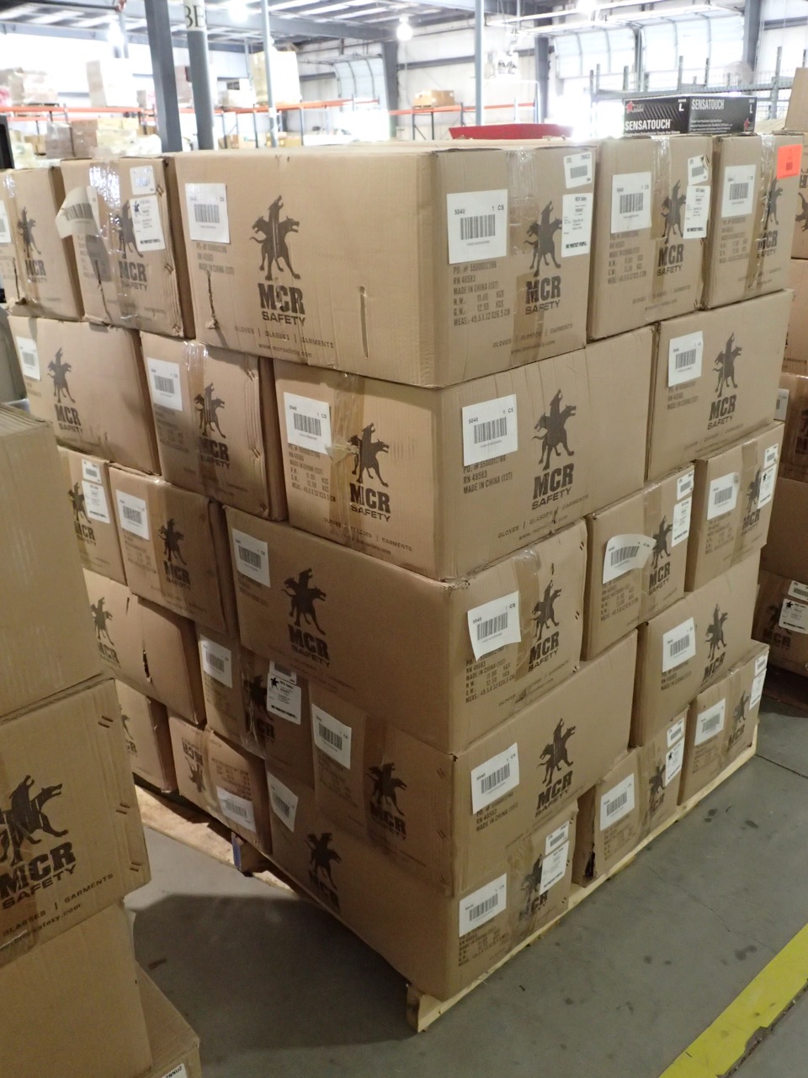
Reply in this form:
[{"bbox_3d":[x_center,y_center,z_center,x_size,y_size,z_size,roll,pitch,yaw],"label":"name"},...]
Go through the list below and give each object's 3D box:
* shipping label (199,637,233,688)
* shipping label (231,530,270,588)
[{"bbox_3d":[-0.344,0.223,1.714,0.008,0.079,0.099,-22,32,-40],"label":"shipping label"},{"bbox_3d":[-0.255,0.030,1.562,0.098,0.080,0.005,18,30,40],"label":"shipping label"}]

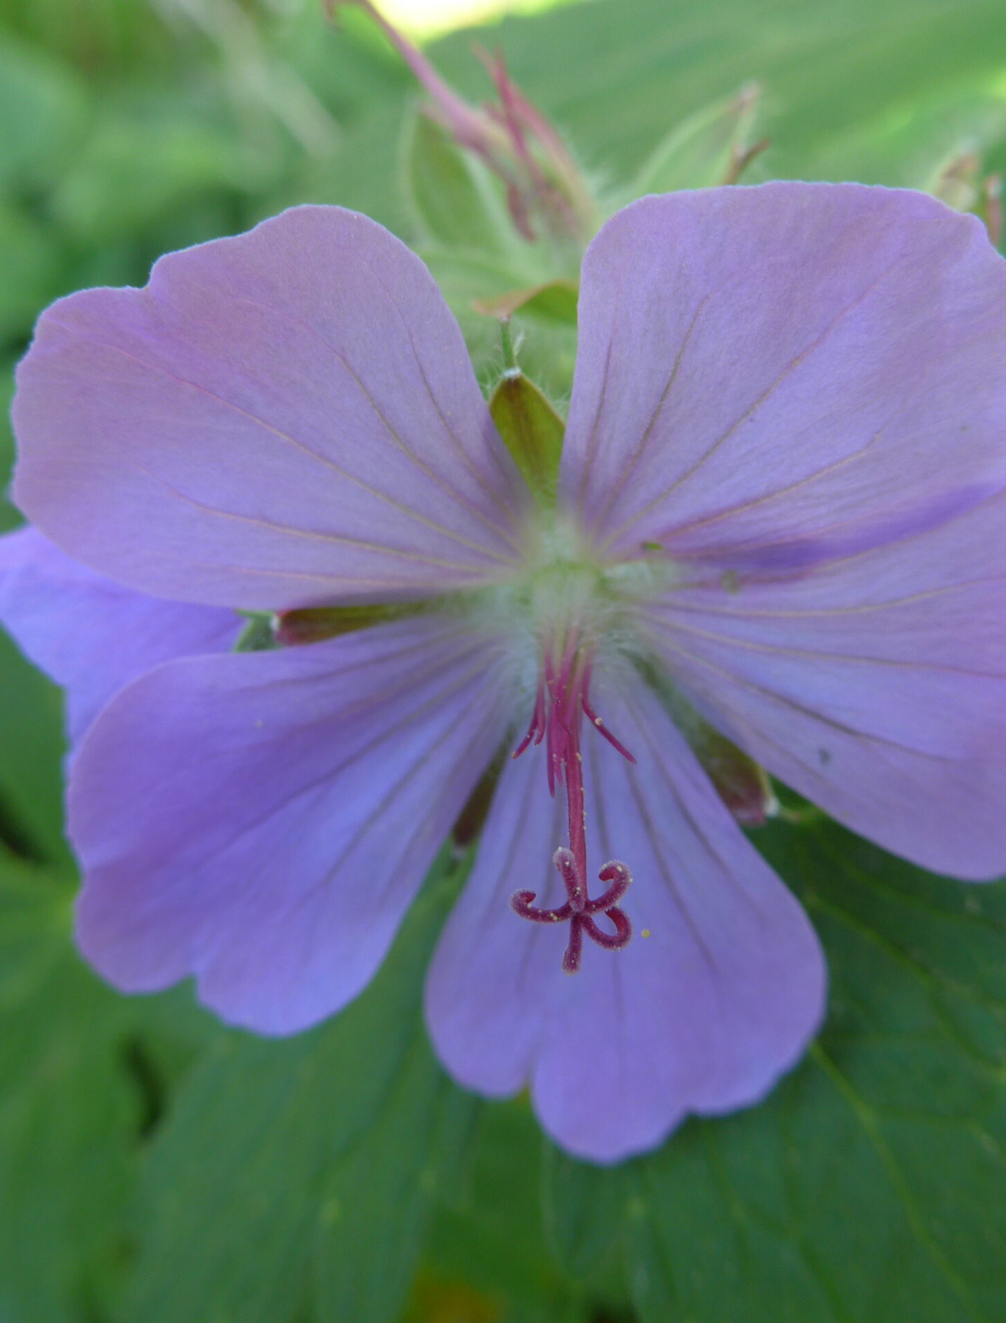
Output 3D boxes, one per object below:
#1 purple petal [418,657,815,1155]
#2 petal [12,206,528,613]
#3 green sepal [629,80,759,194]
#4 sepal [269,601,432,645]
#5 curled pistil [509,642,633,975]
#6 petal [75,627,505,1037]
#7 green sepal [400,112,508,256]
[{"bbox_3d":[0.005,0.010,0.057,0.016,0.020,0.005,-4,-3,0],"label":"purple petal"},{"bbox_3d":[-0.007,-0.008,0.054,0.021,0.017,0.005,25,18,-24],"label":"petal"},{"bbox_3d":[0.010,-0.027,0.076,0.011,0.002,0.004,-43,65,6],"label":"green sepal"},{"bbox_3d":[-0.005,-0.002,0.059,0.010,0.004,0.002,-4,18,-3],"label":"sepal"},{"bbox_3d":[0.003,0.004,0.050,0.004,0.004,0.015,-1,40,-1],"label":"curled pistil"},{"bbox_3d":[-0.007,0.005,0.055,0.020,0.015,0.006,-46,13,-13],"label":"petal"},{"bbox_3d":[-0.002,-0.024,0.073,0.005,0.009,0.003,-34,7,-17],"label":"green sepal"}]

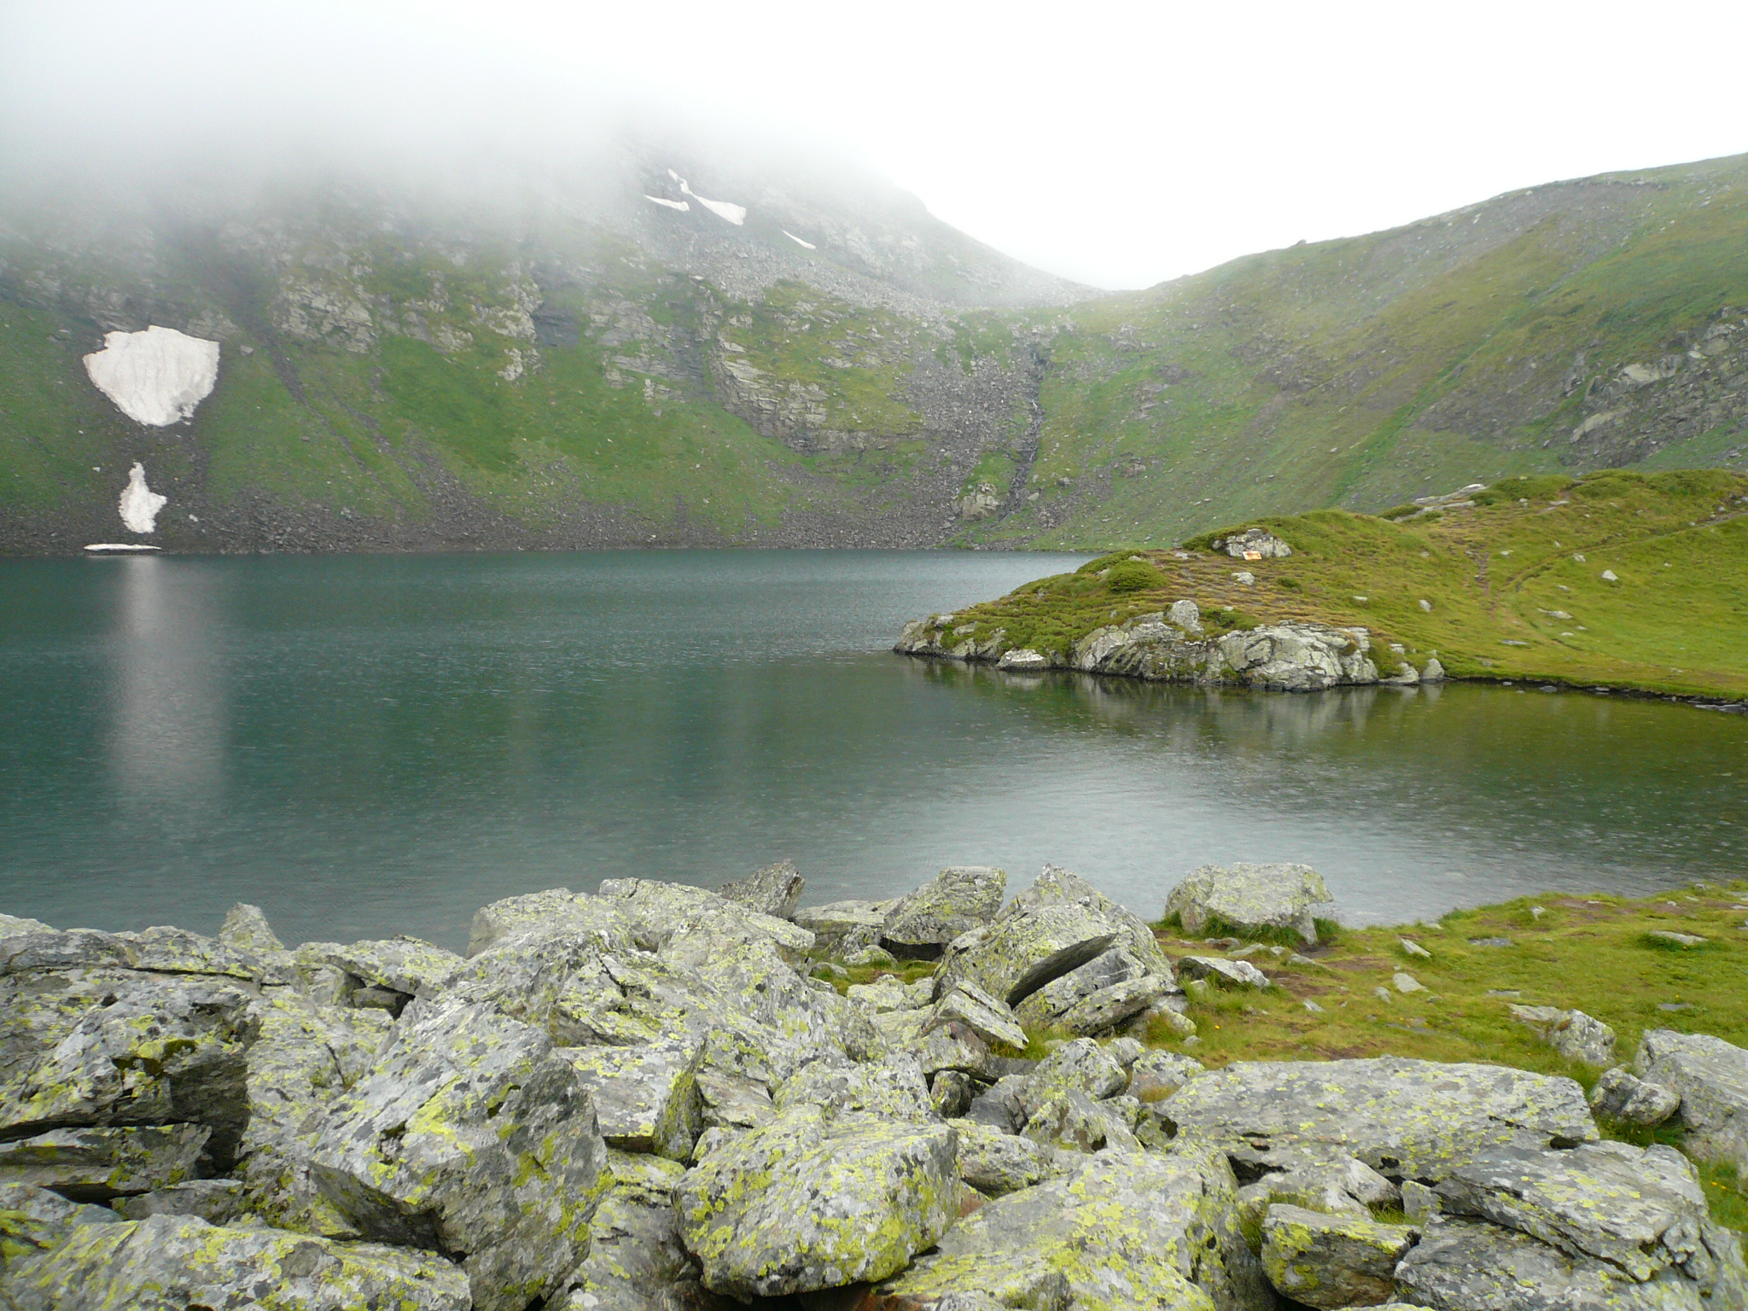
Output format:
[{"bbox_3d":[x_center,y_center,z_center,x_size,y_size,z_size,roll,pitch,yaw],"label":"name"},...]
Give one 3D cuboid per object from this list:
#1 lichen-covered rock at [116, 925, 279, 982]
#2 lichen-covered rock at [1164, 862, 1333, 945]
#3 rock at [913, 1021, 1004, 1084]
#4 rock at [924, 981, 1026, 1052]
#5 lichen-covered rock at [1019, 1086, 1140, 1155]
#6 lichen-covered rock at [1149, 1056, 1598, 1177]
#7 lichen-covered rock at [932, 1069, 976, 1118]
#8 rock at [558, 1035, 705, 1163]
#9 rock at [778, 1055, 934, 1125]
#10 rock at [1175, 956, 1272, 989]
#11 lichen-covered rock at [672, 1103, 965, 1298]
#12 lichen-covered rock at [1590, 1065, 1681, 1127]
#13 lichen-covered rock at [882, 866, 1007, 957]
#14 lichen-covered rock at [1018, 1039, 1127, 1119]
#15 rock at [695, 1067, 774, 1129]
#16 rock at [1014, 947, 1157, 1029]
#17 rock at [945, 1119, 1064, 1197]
[{"bbox_3d":[-2.385,1.061,5.000,0.481,0.152,0.350,0,5,-5],"label":"lichen-covered rock"},{"bbox_3d":[1.740,1.152,6.600,0.718,0.315,0.480,0,5,0],"label":"lichen-covered rock"},{"bbox_3d":[0.342,1.591,5.671,0.370,0.180,0.300,0,5,0],"label":"rock"},{"bbox_3d":[0.323,1.159,4.550,0.287,0.161,0.270,-2,5,-20],"label":"rock"},{"bbox_3d":[0.550,1.265,3.800,0.283,0.142,0.240,-1,5,-10],"label":"lichen-covered rock"},{"bbox_3d":[1.414,1.321,4.050,1.152,0.216,0.480,0,5,5],"label":"lichen-covered rock"},{"bbox_3d":[0.294,1.611,5.198,0.160,0.170,0.170,0,5,0],"label":"lichen-covered rock"},{"bbox_3d":[-0.591,1.060,3.400,0.352,0.217,0.320,-1,5,-10],"label":"rock"},{"bbox_3d":[-0.054,1.168,3.750,0.421,0.141,0.300,0,5,-5],"label":"rock"},{"bbox_3d":[1.782,1.619,7.209,0.490,0.130,0.280,-1,5,-15],"label":"rock"},{"bbox_3d":[-0.133,1.313,3.403,0.690,0.370,0.520,0,5,0],"label":"lichen-covered rock"},{"bbox_3d":[2.720,1.574,5.052,0.330,0.200,0.240,2,5,28],"label":"lichen-covered rock"},{"bbox_3d":[0.383,1.431,7.862,0.680,0.420,0.500,1,5,15],"label":"lichen-covered rock"},{"bbox_3d":[0.578,1.240,4.150,0.296,0.176,0.270,0,5,0],"label":"lichen-covered rock"},{"bbox_3d":[-0.437,1.381,4.419,0.270,0.140,0.240,-1,5,-15],"label":"rock"},{"bbox_3d":[0.986,1.563,6.648,0.660,0.280,0.420,2,5,20],"label":"rock"},{"bbox_3d":[0.389,1.483,4.178,0.370,0.190,0.270,-1,5,-15],"label":"rock"}]

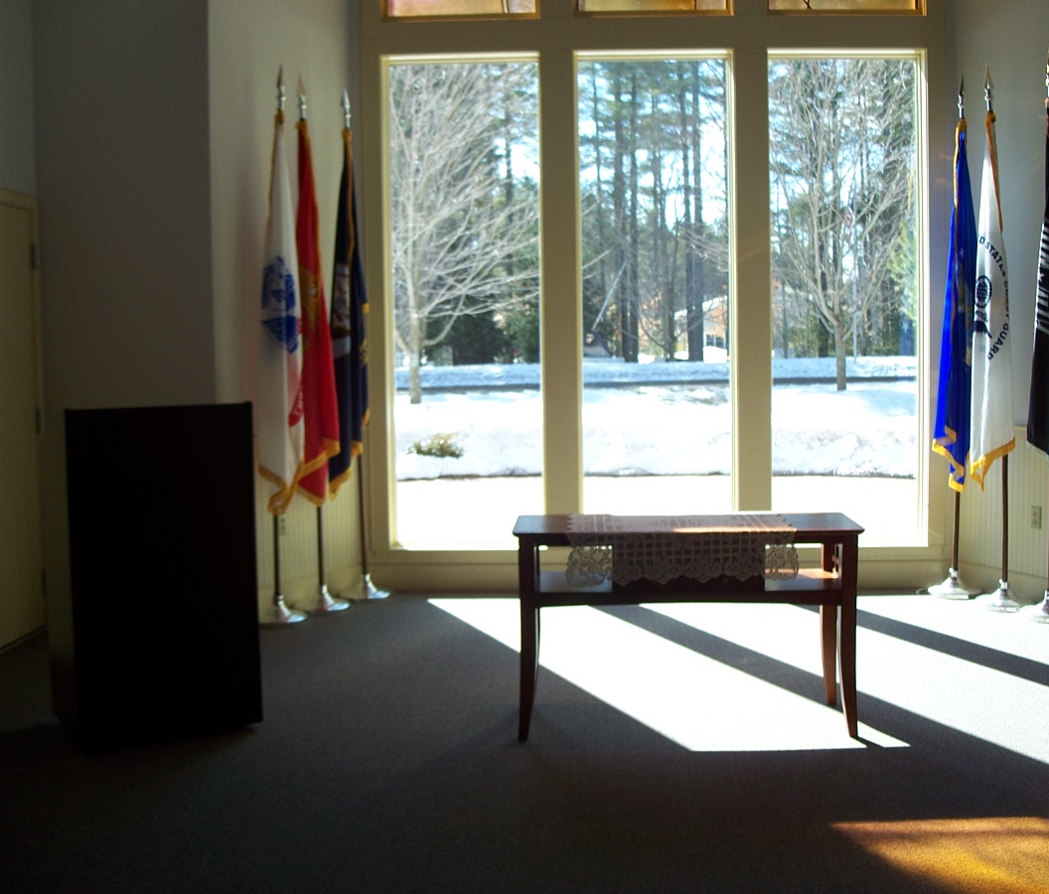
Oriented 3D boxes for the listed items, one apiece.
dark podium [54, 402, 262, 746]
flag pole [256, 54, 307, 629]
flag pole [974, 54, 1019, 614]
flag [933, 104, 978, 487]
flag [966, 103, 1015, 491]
[{"bbox_3d":[-1.373,0.428,4.704,0.645,1.175,0.470,-3,5,-29],"label":"dark podium"},{"bbox_3d":[-1.212,-0.488,6.310,0.270,2.740,0.270,1,5,0],"label":"flag pole"},{"bbox_3d":[2.395,-0.540,6.480,0.270,2.732,0.270,-3,5,0],"label":"flag pole"},{"bbox_3d":[2.291,-0.741,6.734,0.250,1.980,0.220,1,5,19],"label":"flag"},{"bbox_3d":[2.377,-0.724,6.455,0.250,1.970,0.220,1,5,20],"label":"flag"}]

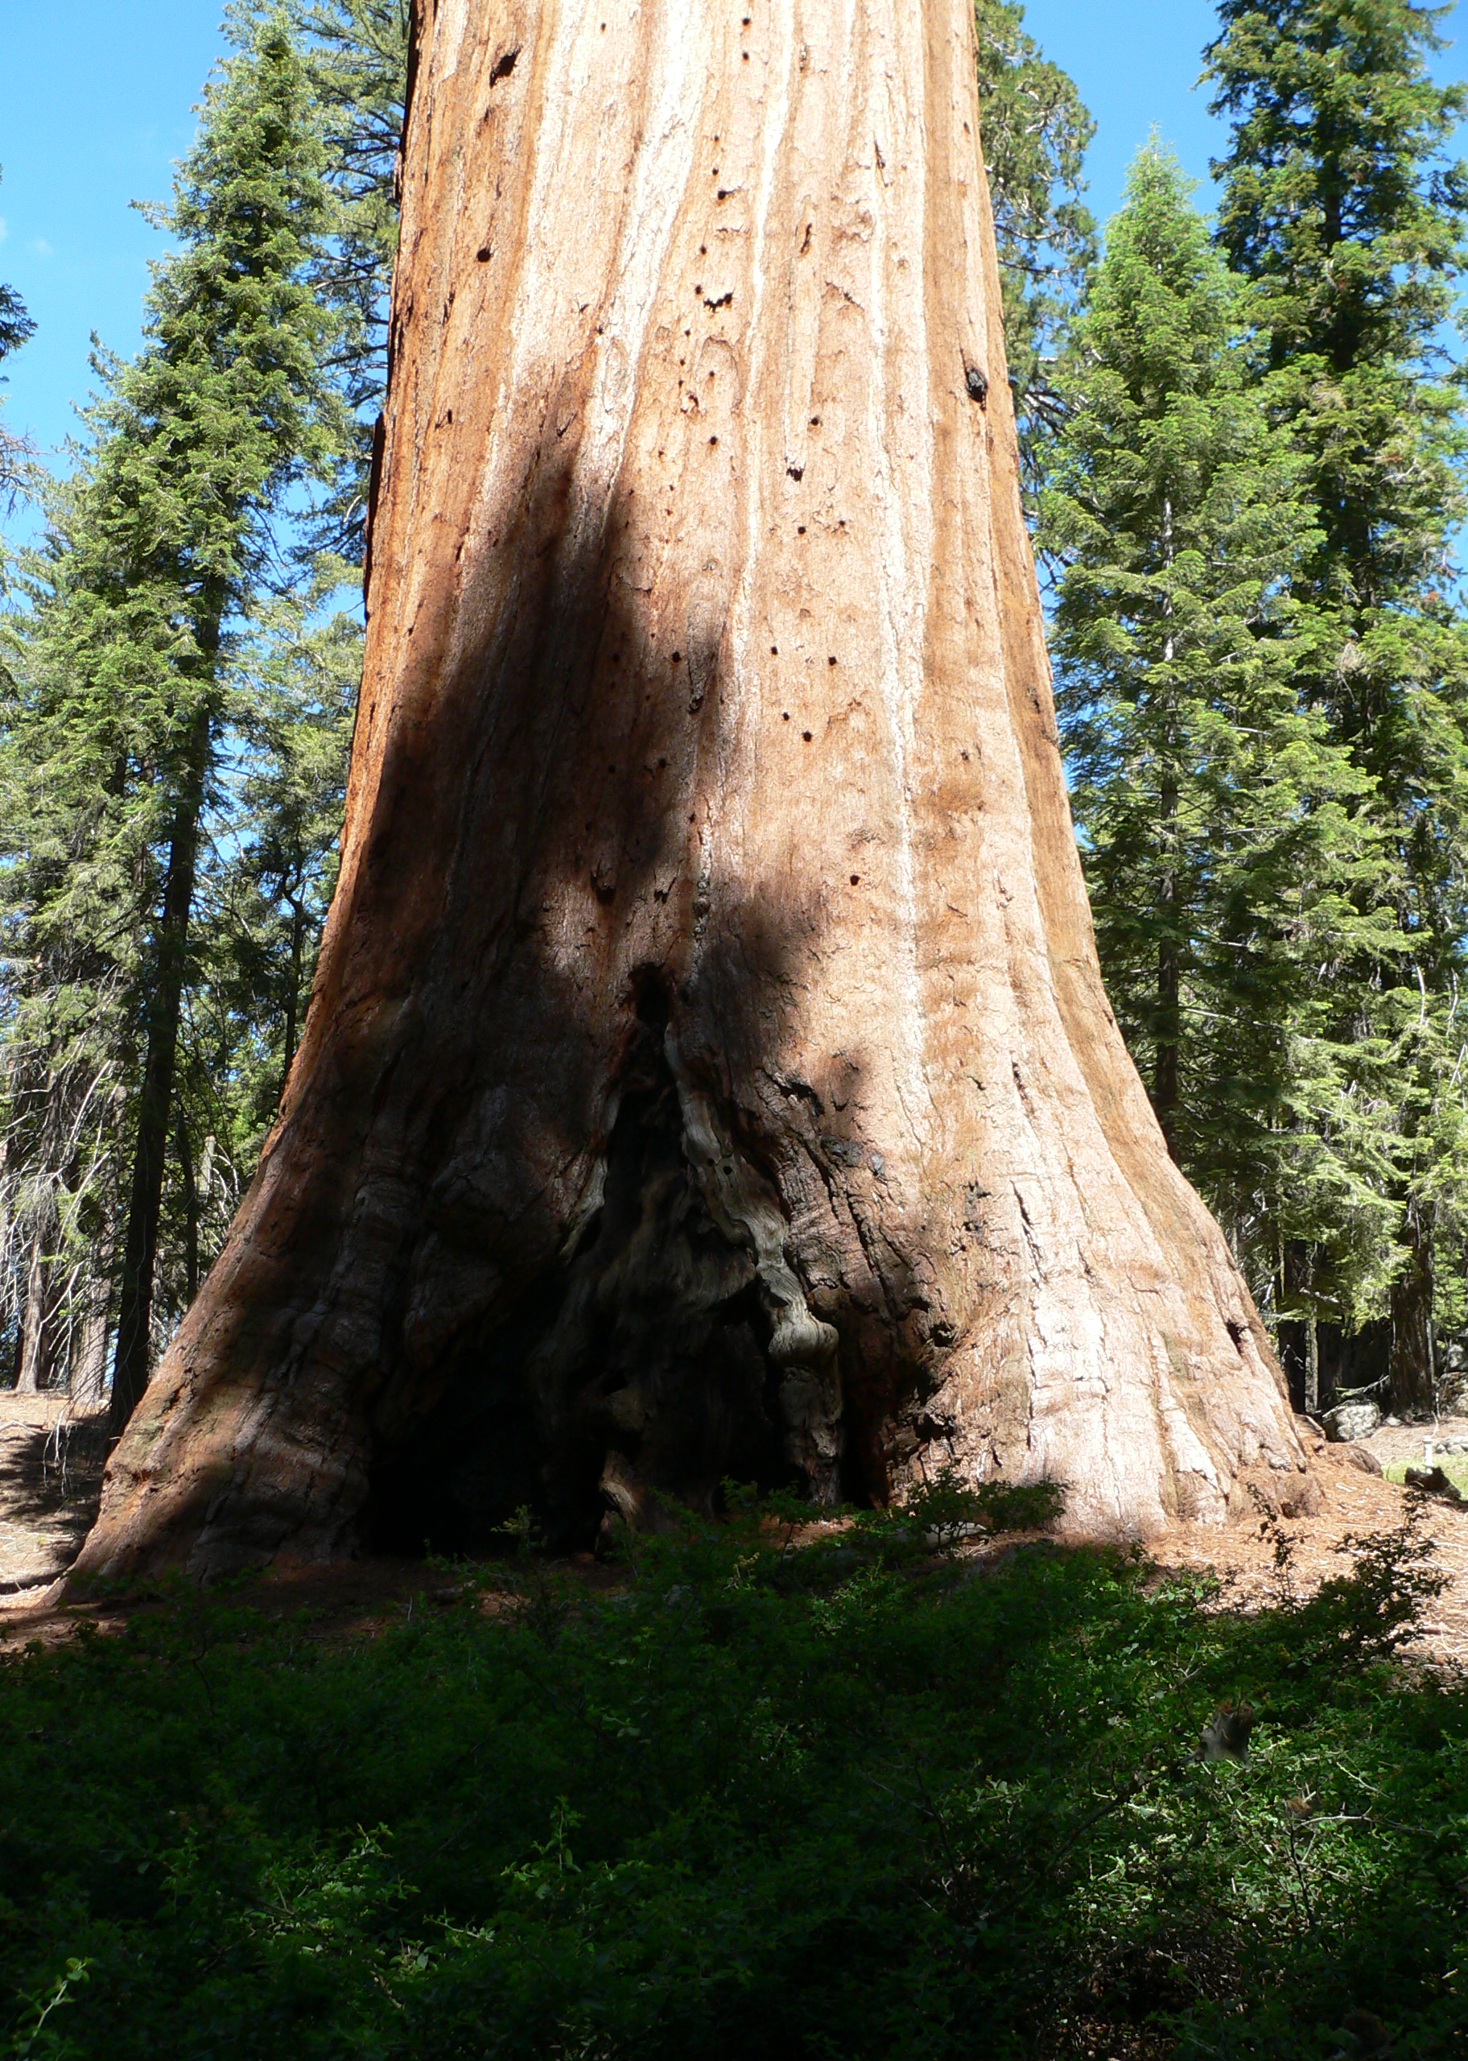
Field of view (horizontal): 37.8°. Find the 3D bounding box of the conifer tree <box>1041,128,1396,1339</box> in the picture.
[{"bbox_3d":[6.221,-4.325,30.761,5.400,19.560,5.400,0,-13,0],"label":"conifer tree"}]

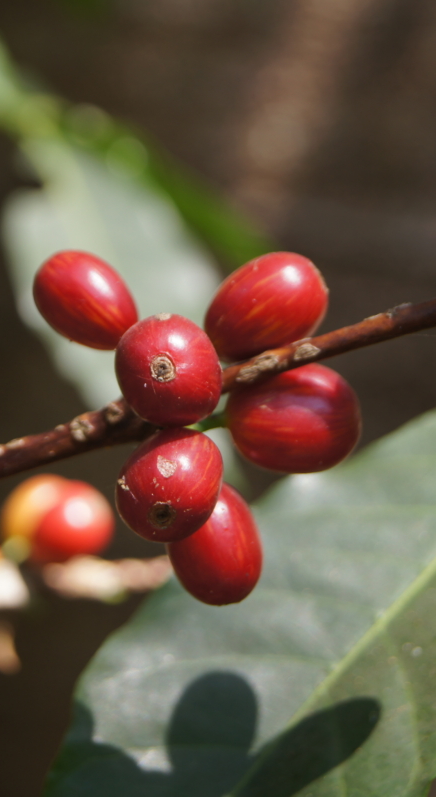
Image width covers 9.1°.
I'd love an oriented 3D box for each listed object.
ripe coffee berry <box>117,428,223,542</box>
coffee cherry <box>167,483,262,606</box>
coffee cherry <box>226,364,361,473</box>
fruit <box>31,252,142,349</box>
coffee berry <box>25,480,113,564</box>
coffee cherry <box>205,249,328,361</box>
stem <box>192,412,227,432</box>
[{"bbox_3d":[-0.006,0.010,0.327,0.013,0.013,0.016,0,28,7],"label":"ripe coffee berry"},{"bbox_3d":[0.000,0.018,0.345,0.011,0.016,0.013,-13,12,-1],"label":"coffee cherry"},{"bbox_3d":[0.009,0.002,0.337,0.017,0.013,0.013,6,0,-12],"label":"coffee cherry"},{"bbox_3d":[-0.017,-0.012,0.347,0.015,0.011,0.013,38,0,6],"label":"fruit"},{"bbox_3d":[-0.024,0.020,0.450,0.012,0.012,0.015,-24,-2,-44],"label":"coffee berry"},{"bbox_3d":[0.006,-0.011,0.337,0.016,0.012,0.012,-32,0,-6],"label":"coffee cherry"},{"bbox_3d":[-0.001,0.003,0.334,0.005,0.002,0.002,-21,0,0],"label":"stem"}]

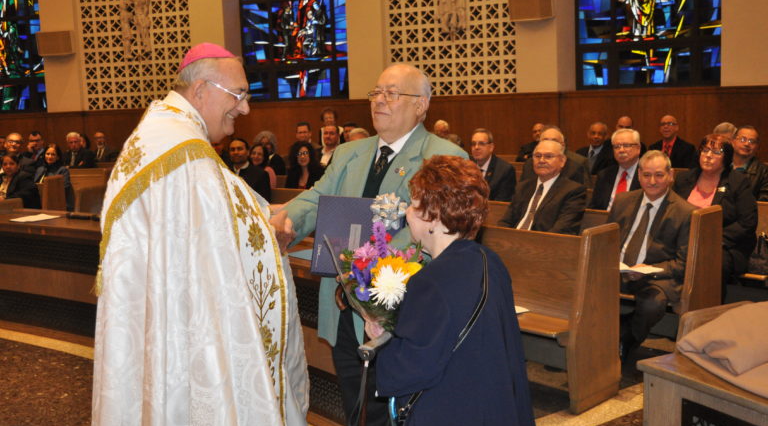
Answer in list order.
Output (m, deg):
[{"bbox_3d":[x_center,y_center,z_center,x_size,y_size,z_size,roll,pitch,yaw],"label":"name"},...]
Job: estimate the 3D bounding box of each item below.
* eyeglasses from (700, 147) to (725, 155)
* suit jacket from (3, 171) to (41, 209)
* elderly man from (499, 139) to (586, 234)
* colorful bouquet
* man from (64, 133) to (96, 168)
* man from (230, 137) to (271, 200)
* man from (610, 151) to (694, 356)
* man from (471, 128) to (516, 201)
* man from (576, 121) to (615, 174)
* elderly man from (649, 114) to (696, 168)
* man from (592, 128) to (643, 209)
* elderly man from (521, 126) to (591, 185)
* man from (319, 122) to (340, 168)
[{"bbox_3d":[2.062,-0.392,5.200,0.140,0.045,0.140,13,2,38],"label":"eyeglasses"},{"bbox_3d":[-3.495,-0.125,7.957,0.500,0.580,0.380,0,8,13],"label":"suit jacket"},{"bbox_3d":[0.884,0.219,4.908,0.820,1.270,0.580,-8,9,-43],"label":"elderly man"},{"bbox_3d":[0.002,0.149,2.550,0.280,0.410,0.250,-1,8,5],"label":"colorful bouquet"},{"bbox_3d":[-3.679,-0.313,10.016,0.540,1.293,0.760,0,8,12],"label":"man"},{"bbox_3d":[-1.325,0.004,7.134,0.580,1.270,0.820,3,8,34],"label":"man"},{"bbox_3d":[1.405,0.282,4.510,0.560,1.220,0.740,4,10,38],"label":"man"},{"bbox_3d":[0.690,-0.014,6.508,0.820,1.270,0.580,-8,9,-43],"label":"man"},{"bbox_3d":[1.883,-0.175,7.612,0.540,1.294,0.760,6,11,43],"label":"man"},{"bbox_3d":[2.630,-0.252,7.858,0.540,1.326,0.760,5,11,41],"label":"elderly man"},{"bbox_3d":[1.493,0.092,5.455,0.580,1.270,0.820,5,9,44],"label":"man"},{"bbox_3d":[1.094,0.067,5.920,0.760,1.342,0.550,-10,11,-43],"label":"elderly man"},{"bbox_3d":[-0.653,-0.303,8.934,0.580,1.270,0.820,3,8,34],"label":"man"}]

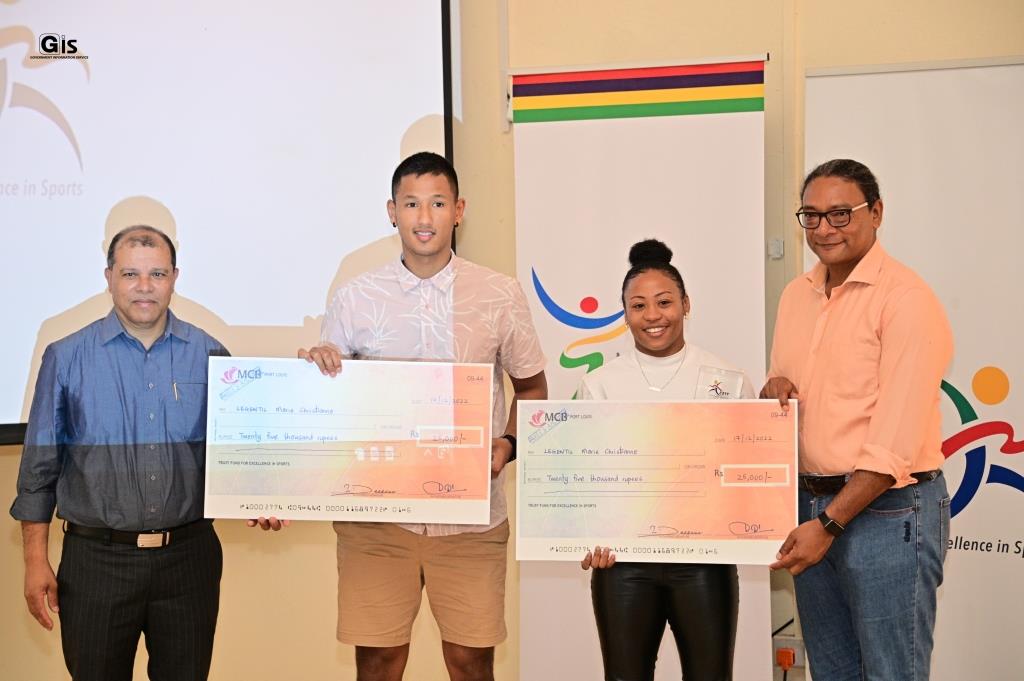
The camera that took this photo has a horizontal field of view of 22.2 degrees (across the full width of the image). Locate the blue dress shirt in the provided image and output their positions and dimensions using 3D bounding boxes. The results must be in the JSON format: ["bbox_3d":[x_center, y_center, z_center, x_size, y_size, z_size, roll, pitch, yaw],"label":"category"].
[{"bbox_3d":[-0.912,0.194,6.270,0.570,0.550,0.320,-1,1,-16],"label":"blue dress shirt"}]

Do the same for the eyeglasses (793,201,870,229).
[{"bbox_3d":[0.738,-0.287,5.939,0.140,0.044,0.140,-2,11,31],"label":"eyeglasses"}]

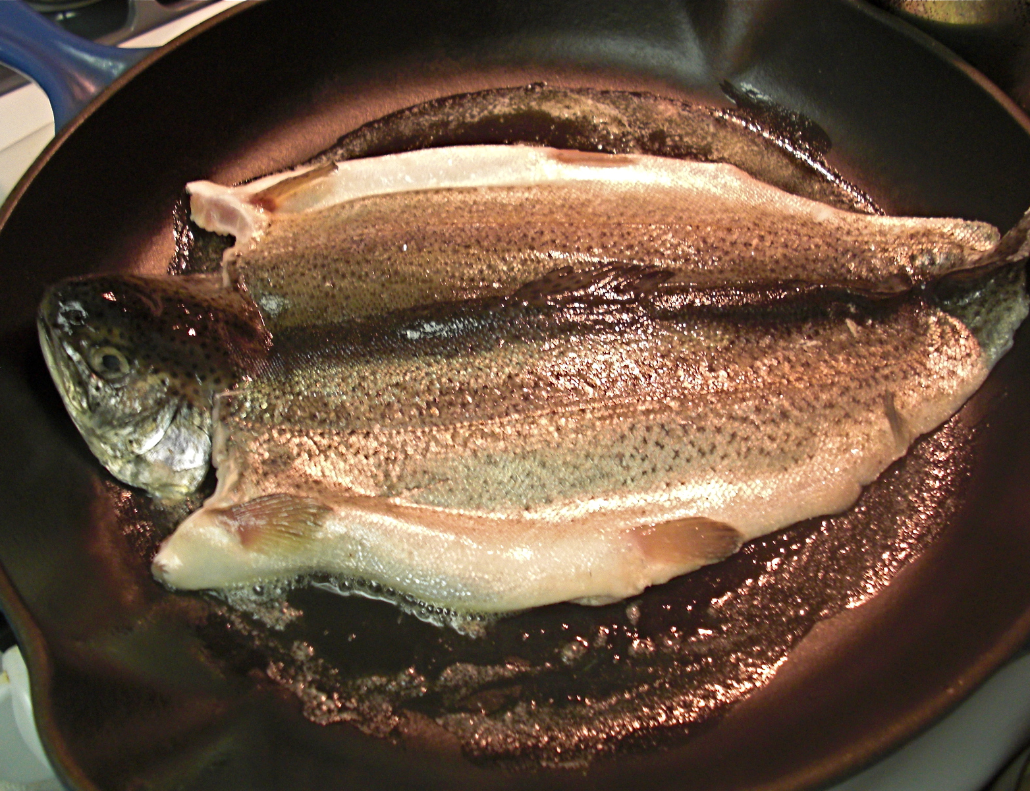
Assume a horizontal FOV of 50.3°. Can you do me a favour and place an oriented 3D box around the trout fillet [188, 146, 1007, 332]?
[{"bbox_3d":[0.018,-0.056,0.341,0.245,0.024,0.083,-1,52,2],"label":"trout fillet"}]

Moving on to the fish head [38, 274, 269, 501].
[{"bbox_3d":[-0.097,-0.005,0.296,0.063,0.041,0.052,10,53,10],"label":"fish head"}]

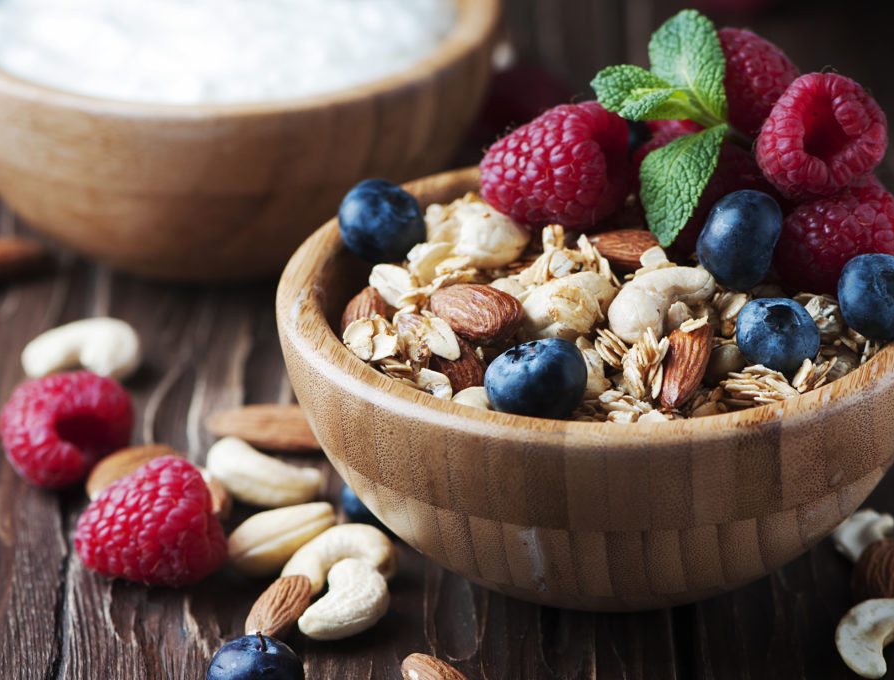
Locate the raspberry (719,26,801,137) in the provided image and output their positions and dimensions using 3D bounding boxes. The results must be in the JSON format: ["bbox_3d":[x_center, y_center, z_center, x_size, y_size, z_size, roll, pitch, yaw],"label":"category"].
[{"bbox_3d":[0.053,-0.046,0.808,0.022,0.022,0.022,0,26,0],"label":"raspberry"}]

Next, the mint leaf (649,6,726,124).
[{"bbox_3d":[0.043,-0.050,0.808,0.014,0.004,0.022,-22,62,10],"label":"mint leaf"}]

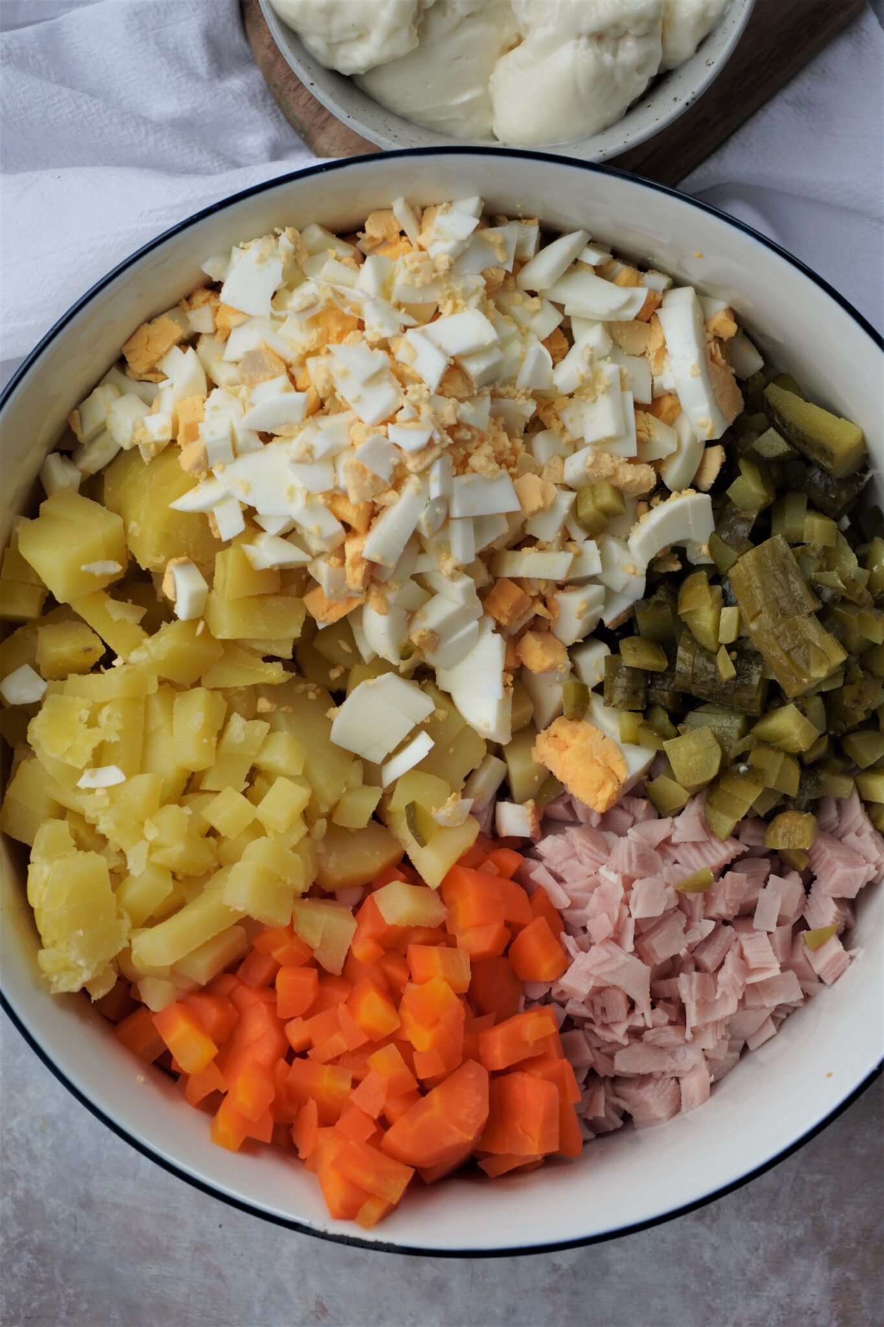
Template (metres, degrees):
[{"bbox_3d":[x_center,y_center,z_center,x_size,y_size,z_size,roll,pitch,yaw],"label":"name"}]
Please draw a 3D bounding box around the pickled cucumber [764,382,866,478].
[{"bbox_3d":[0.094,-0.060,0.700,0.029,0.013,0.015,37,90,15],"label":"pickled cucumber"}]

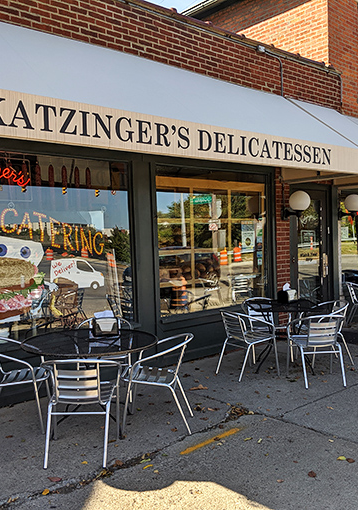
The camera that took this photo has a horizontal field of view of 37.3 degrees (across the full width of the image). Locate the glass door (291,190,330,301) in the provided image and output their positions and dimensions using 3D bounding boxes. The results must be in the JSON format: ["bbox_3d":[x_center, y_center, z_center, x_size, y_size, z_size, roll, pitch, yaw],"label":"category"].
[{"bbox_3d":[2.133,0.076,8.568,1.000,2.220,0.080,-4,3,-42],"label":"glass door"}]

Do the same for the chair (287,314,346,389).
[{"bbox_3d":[1.494,0.986,5.708,0.560,0.730,0.575,-2,2,-4],"label":"chair"}]

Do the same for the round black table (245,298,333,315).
[{"bbox_3d":[1.206,0.927,6.010,0.950,0.720,0.950,-2,2,0],"label":"round black table"}]

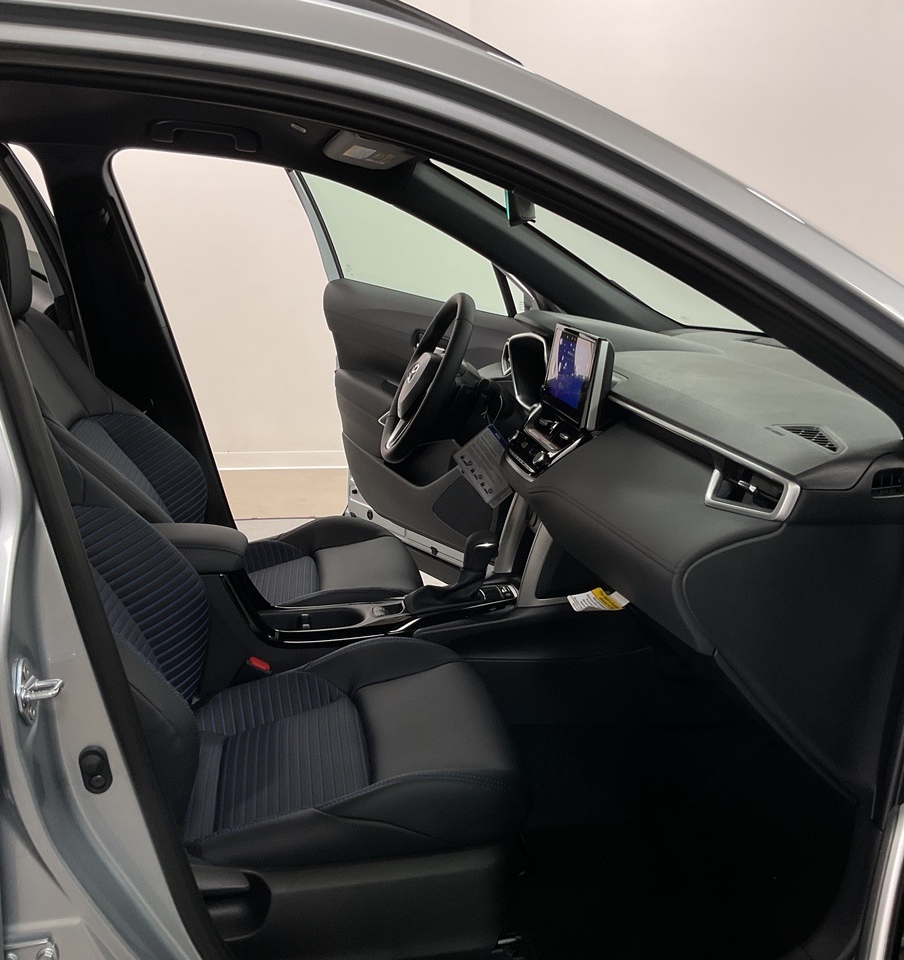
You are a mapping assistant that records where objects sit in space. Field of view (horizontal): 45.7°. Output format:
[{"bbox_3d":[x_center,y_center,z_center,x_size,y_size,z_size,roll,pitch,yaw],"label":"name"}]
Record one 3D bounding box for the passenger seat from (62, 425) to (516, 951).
[{"bbox_3d":[-0.354,0.112,1.432,0.870,0.960,0.540,-2,14,-9],"label":"passenger seat"}]

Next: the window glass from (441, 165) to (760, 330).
[{"bbox_3d":[0.375,-0.396,1.807,0.860,0.120,1.380,27,8,-15],"label":"window glass"}]

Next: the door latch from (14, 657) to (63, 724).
[{"bbox_3d":[-0.379,0.194,0.989,0.042,0.062,0.042,1,14,2],"label":"door latch"}]

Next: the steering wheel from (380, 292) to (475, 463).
[{"bbox_3d":[-0.036,-0.198,2.160,0.100,0.370,0.370,24,8,-14],"label":"steering wheel"}]

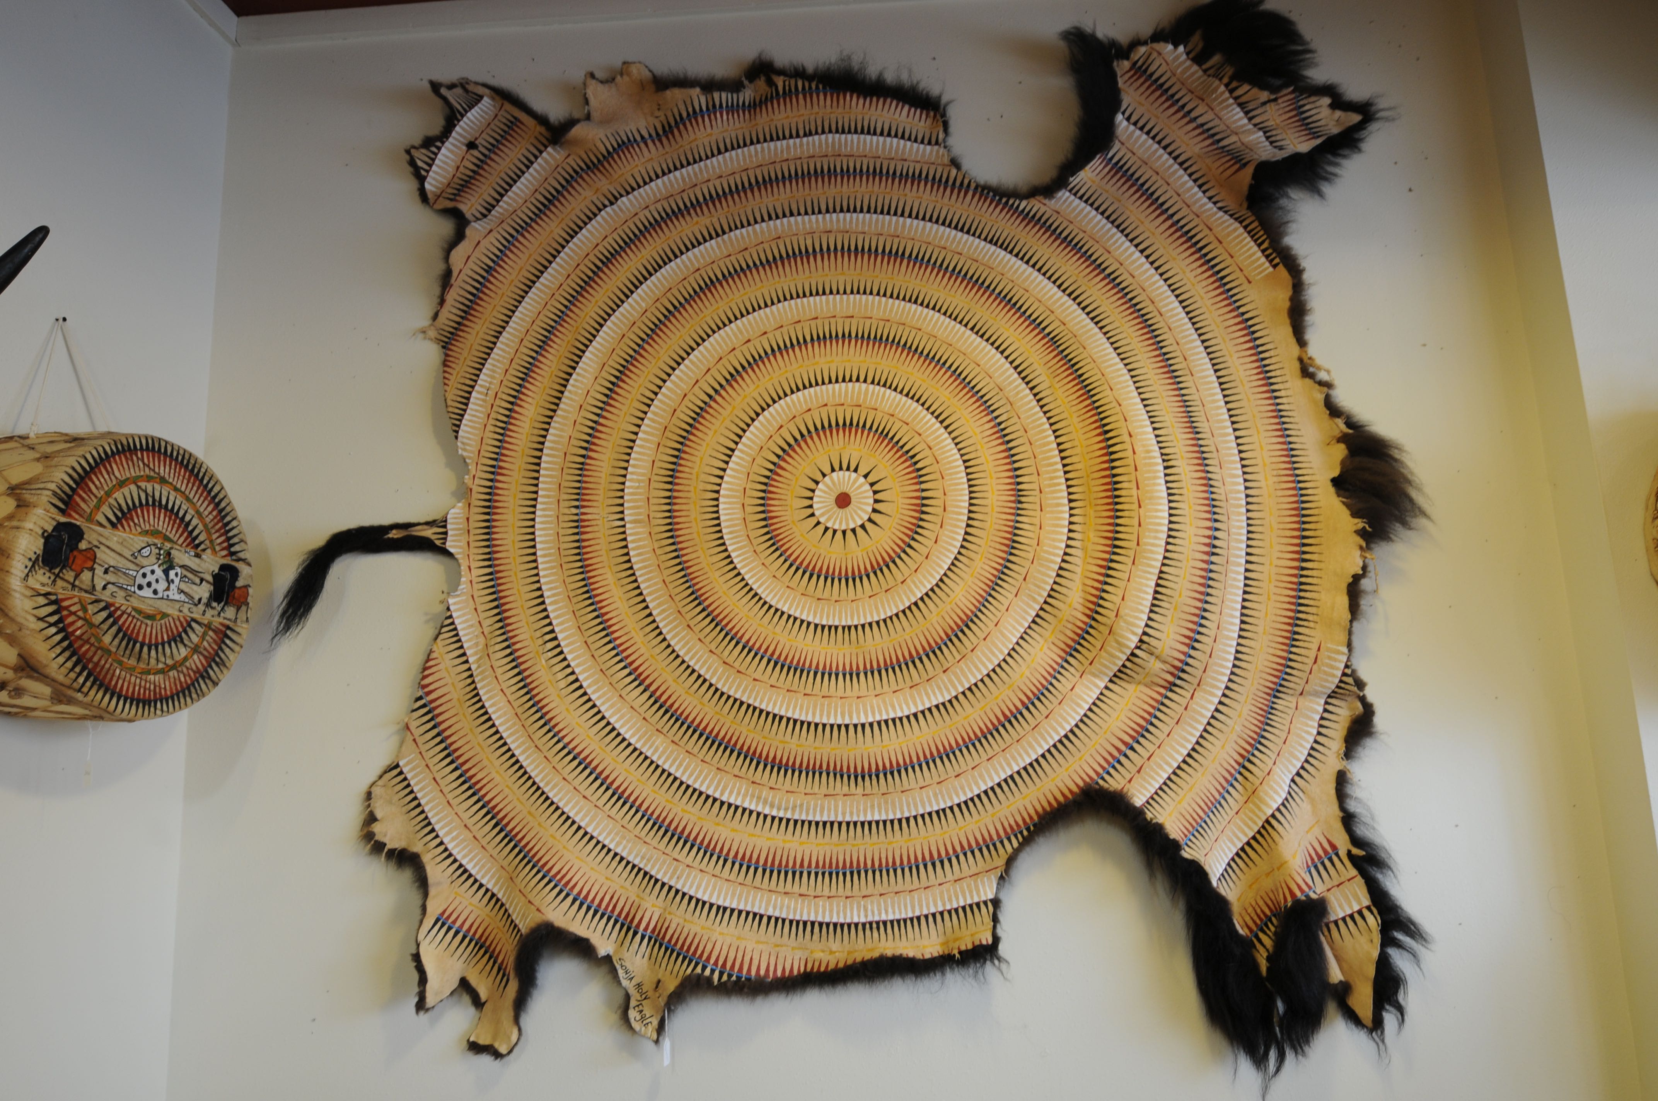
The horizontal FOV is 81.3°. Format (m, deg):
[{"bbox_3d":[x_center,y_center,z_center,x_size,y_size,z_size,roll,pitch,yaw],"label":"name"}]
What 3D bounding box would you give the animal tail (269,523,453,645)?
[{"bbox_3d":[-1.006,0.062,2.083,0.389,0.249,0.055,-2,-9,2],"label":"animal tail"}]

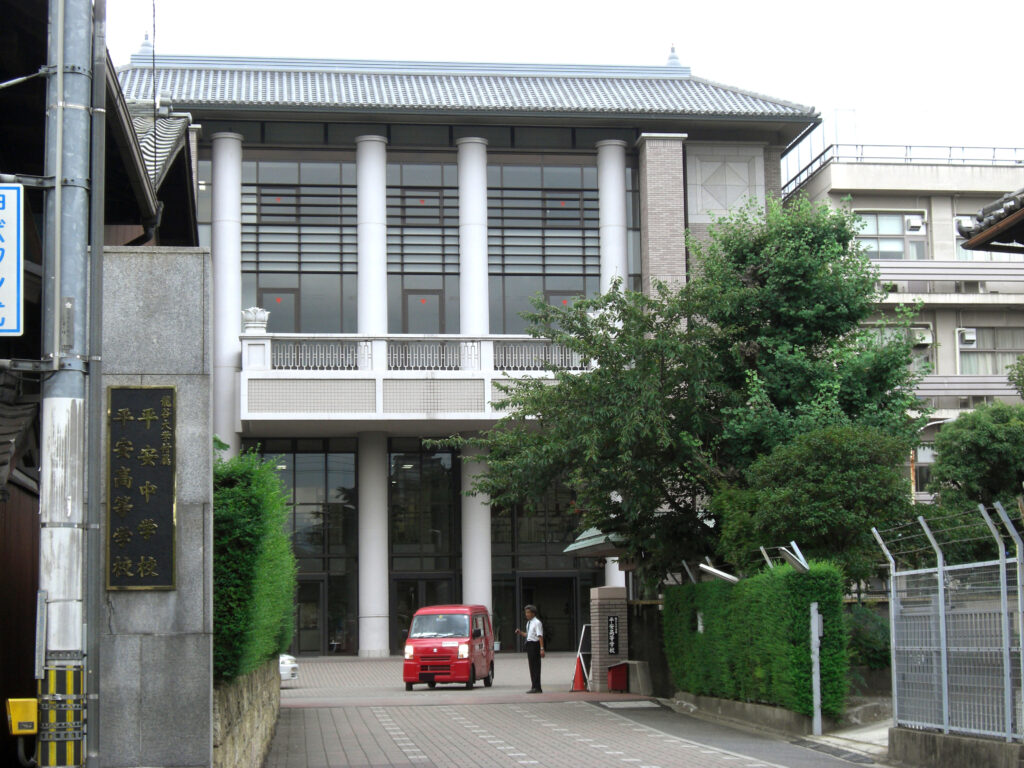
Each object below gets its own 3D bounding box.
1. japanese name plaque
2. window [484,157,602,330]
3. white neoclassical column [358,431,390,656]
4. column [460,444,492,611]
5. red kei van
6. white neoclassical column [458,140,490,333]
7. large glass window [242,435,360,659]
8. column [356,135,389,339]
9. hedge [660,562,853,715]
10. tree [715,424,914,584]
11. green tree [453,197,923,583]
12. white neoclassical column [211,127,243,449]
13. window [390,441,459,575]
[{"bbox_3d":[-2.231,0.629,11.400,0.410,1.230,0.050,0,-6,-8],"label":"japanese name plaque"},{"bbox_3d":[1.057,-4.497,63.546,3.870,5.992,0.200,0,-6,-8],"label":"window"},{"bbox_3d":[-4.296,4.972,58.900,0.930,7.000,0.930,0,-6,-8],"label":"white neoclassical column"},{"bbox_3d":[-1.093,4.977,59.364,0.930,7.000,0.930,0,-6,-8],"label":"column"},{"bbox_3d":[-1.366,5.791,41.871,1.475,1.860,3.395,-2,-6,9],"label":"red kei van"},{"bbox_3d":[-1.237,-4.659,61.623,0.980,6.870,0.980,0,-6,-8],"label":"white neoclassical column"},{"bbox_3d":[-6.892,5.183,61.398,3.804,6.983,0.200,0,-6,-8],"label":"large glass window"},{"bbox_3d":[-4.493,-4.667,61.189,0.980,6.903,0.980,0,-6,-8],"label":"column"},{"bbox_3d":[3.572,3.853,29.088,0.700,2.100,8.000,0,-6,-8],"label":"hedge"},{"bbox_3d":[6.566,3.611,40.881,4.000,5.490,3.700,0,-6,-8],"label":"tree"},{"bbox_3d":[3.965,1.130,43.165,10.000,10.990,7.800,0,-6,-8],"label":"green tree"},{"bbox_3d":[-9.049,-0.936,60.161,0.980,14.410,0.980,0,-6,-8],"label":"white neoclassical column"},{"bbox_3d":[-2.869,3.959,62.073,2.367,4.357,0.200,0,-6,-8],"label":"window"}]

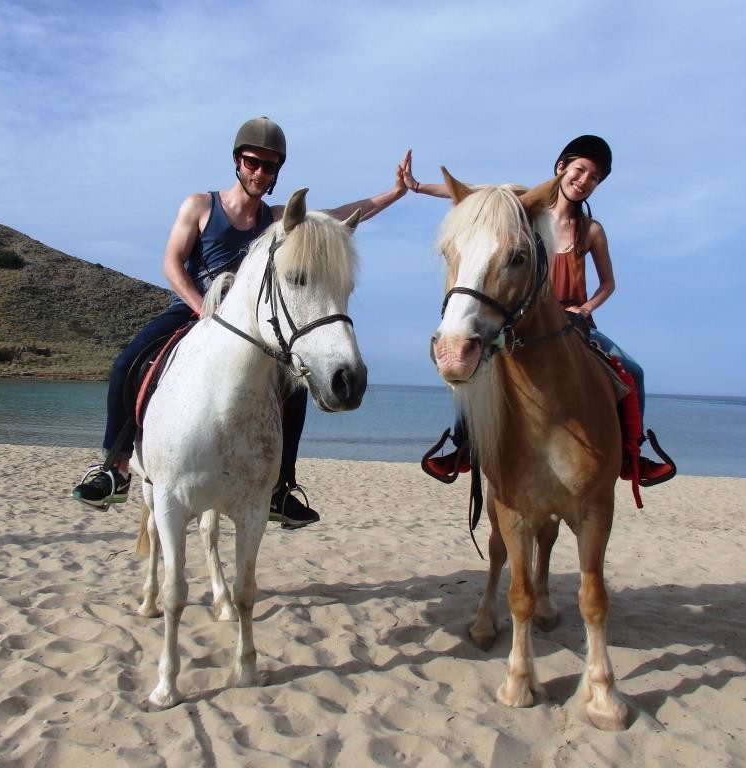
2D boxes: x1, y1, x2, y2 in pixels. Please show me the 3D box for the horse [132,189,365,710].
[{"bbox_3d":[-0.625,0.250,2.950,0.680,1.760,1.850,2,0,-18],"label":"horse"}]

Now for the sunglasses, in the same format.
[{"bbox_3d":[-0.445,-0.850,2.870,0.148,0.048,0.145,8,12,-17],"label":"sunglasses"}]

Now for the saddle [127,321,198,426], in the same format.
[{"bbox_3d":[-0.675,-0.030,3.000,0.580,0.460,0.540,2,0,-18],"label":"saddle"}]

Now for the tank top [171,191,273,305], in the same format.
[{"bbox_3d":[-0.590,-0.530,2.970,0.380,0.520,0.260,10,9,-14],"label":"tank top"}]

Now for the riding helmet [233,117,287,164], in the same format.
[{"bbox_3d":[-0.448,-0.965,2.940,0.220,0.185,0.270,8,12,-17],"label":"riding helmet"}]

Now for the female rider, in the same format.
[{"bbox_3d":[0.640,-0.310,2.900,1.030,1.380,0.620,2,0,3],"label":"female rider"}]

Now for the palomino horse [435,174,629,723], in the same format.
[{"bbox_3d":[0.560,0.265,2.900,0.720,1.800,1.850,2,0,3],"label":"palomino horse"}]

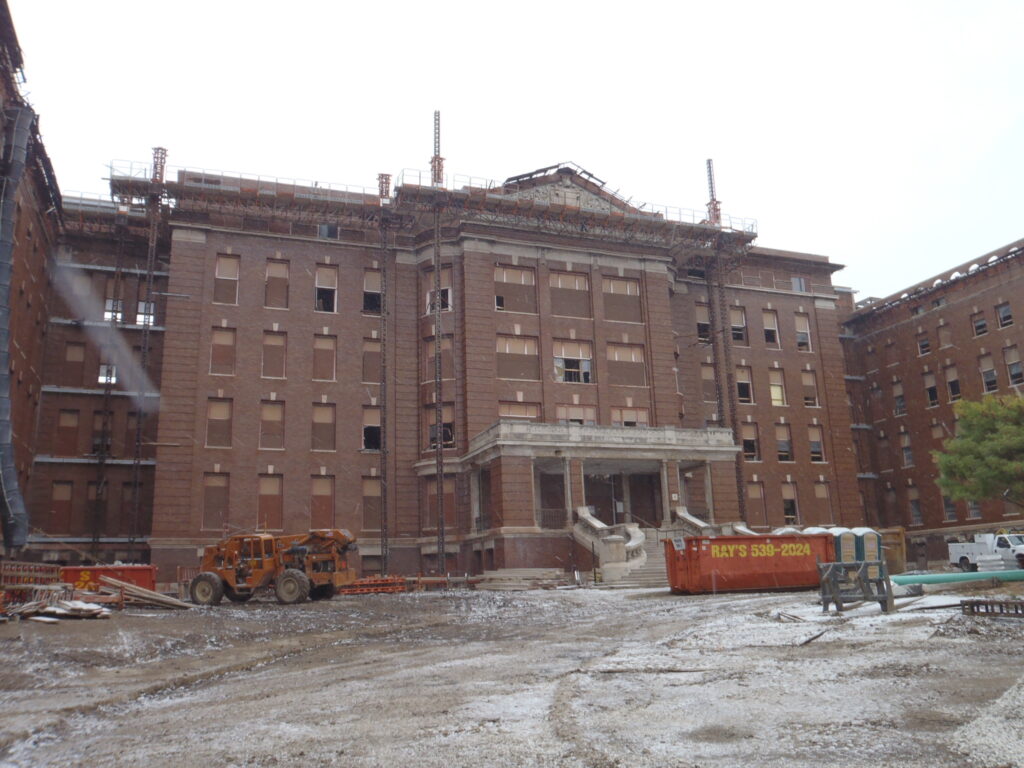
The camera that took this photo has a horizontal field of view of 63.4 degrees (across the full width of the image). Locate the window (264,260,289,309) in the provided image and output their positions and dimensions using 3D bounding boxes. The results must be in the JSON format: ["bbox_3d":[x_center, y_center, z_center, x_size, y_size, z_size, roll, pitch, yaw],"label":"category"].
[{"bbox_3d":[-12.390,-5.278,43.935,1.126,2.714,0.170,3,-15,-20],"label":"window"}]

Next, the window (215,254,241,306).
[{"bbox_3d":[-16.787,-6.161,48.855,1.396,3.150,0.200,3,-15,-21],"label":"window"}]

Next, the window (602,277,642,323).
[{"bbox_3d":[6.650,-4.976,49.525,2.359,2.798,0.160,3,-15,-20],"label":"window"}]

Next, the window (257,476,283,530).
[{"bbox_3d":[-12.335,6.056,42.274,1.211,2.823,0.160,3,-15,-20],"label":"window"}]

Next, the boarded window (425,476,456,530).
[{"bbox_3d":[-3.794,6.258,44.288,1.860,2.823,0.160,-8,-15,22],"label":"boarded window"}]

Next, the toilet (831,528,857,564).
[{"bbox_3d":[14.406,7.659,36.816,1.120,2.320,1.180,3,-14,-18],"label":"toilet"}]

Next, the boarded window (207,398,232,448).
[{"bbox_3d":[-14.935,2.043,42.336,1.211,2.562,0.160,3,-15,-20],"label":"boarded window"}]

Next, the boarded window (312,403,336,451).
[{"bbox_3d":[-10.006,2.319,44.138,1.211,2.562,0.160,3,-15,-20],"label":"boarded window"}]

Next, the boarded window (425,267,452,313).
[{"bbox_3d":[-4.519,-5.708,50.557,2.016,3.034,0.300,-8,-15,23],"label":"boarded window"}]

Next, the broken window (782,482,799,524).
[{"bbox_3d":[17.577,7.591,52.280,1.126,2.726,0.170,3,-15,-20],"label":"broken window"}]

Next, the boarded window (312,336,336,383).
[{"bbox_3d":[-11.220,-1.528,49.842,1.396,2.855,0.200,3,-15,-21],"label":"boarded window"}]

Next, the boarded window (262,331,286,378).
[{"bbox_3d":[-13.951,-1.686,48.815,1.396,2.855,0.200,3,-15,-21],"label":"boarded window"}]

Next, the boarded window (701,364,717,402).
[{"bbox_3d":[14.379,-0.074,59.883,1.350,2.803,0.200,3,-15,-20],"label":"boarded window"}]

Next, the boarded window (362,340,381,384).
[{"bbox_3d":[-8.465,-1.369,50.879,1.396,2.855,0.200,3,-15,-21],"label":"boarded window"}]

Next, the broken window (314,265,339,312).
[{"bbox_3d":[-9.995,-5.140,44.829,1.126,2.714,0.170,3,-15,-20],"label":"broken window"}]

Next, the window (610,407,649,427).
[{"bbox_3d":[7.675,2.902,53.367,2.758,2.802,0.200,3,-15,-20],"label":"window"}]

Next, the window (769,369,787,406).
[{"bbox_3d":[17.340,0.261,54.052,1.126,2.483,0.170,3,-15,-20],"label":"window"}]

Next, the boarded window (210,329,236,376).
[{"bbox_3d":[-16.640,-1.841,47.803,1.396,2.855,0.200,3,-15,-21],"label":"boarded window"}]

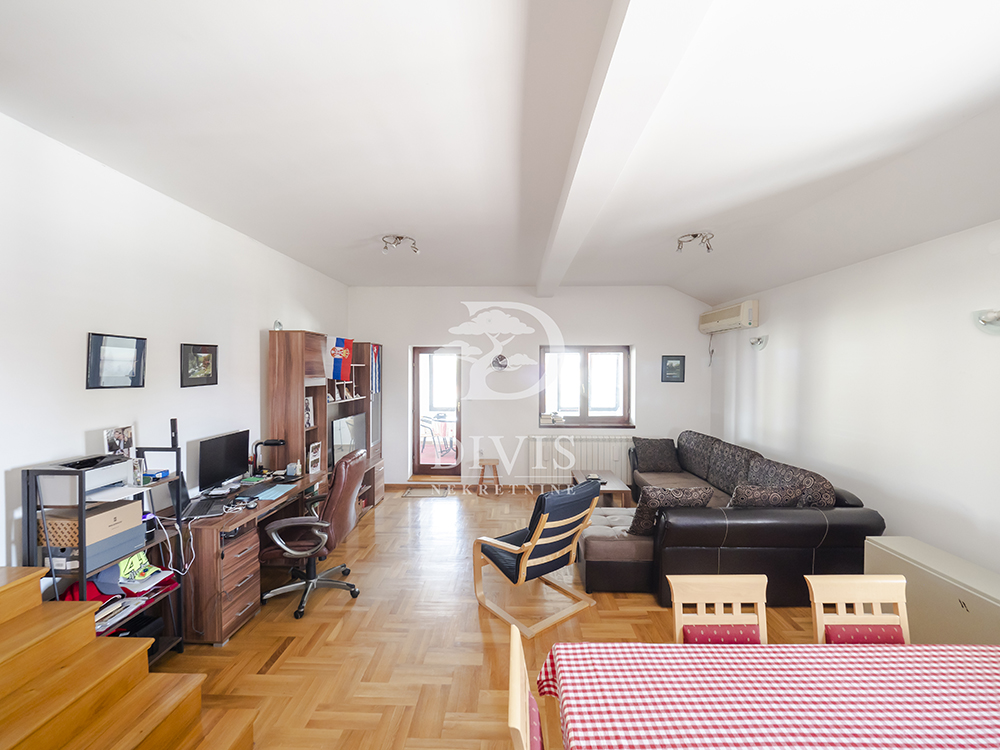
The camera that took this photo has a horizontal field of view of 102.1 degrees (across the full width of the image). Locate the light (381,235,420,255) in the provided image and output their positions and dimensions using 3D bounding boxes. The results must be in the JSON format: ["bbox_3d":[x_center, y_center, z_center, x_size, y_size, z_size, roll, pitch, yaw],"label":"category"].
[{"bbox_3d":[-0.902,-1.193,3.669,0.330,0.140,0.270,0,1,1],"label":"light"}]

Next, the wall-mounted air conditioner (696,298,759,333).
[{"bbox_3d":[2.978,-0.749,5.270,0.210,0.330,0.940,0,1,1],"label":"wall-mounted air conditioner"}]

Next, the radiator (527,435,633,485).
[{"bbox_3d":[1.130,1.185,5.716,1.445,0.670,0.100,0,1,2],"label":"radiator"}]

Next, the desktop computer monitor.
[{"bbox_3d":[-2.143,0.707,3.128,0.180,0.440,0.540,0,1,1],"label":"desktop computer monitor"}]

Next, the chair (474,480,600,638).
[{"bbox_3d":[0.270,1.237,3.054,0.660,0.950,0.730,-1,1,-39],"label":"chair"}]

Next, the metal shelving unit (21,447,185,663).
[{"bbox_3d":[-2.143,1.077,2.249,0.300,1.270,0.590,0,1,1],"label":"metal shelving unit"}]

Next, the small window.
[{"bbox_3d":[1.242,0.147,5.941,1.380,1.160,0.150,0,1,2],"label":"small window"}]

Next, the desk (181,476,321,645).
[{"bbox_3d":[-2.018,1.320,3.277,0.550,0.750,1.460,0,1,1],"label":"desk"}]

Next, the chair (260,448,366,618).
[{"bbox_3d":[-1.415,1.155,3.119,0.680,1.090,0.650,0,1,5],"label":"chair"}]

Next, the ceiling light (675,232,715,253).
[{"bbox_3d":[1.727,-1.182,3.587,0.330,0.140,0.270,0,1,1],"label":"ceiling light"}]

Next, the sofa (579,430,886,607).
[{"bbox_3d":[1.813,1.242,4.204,2.260,0.900,2.520,0,1,1],"label":"sofa"}]

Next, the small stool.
[{"bbox_3d":[-0.150,1.449,5.724,0.290,0.460,0.250,0,1,2],"label":"small stool"}]

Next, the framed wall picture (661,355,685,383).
[{"bbox_3d":[2.527,-0.092,5.907,0.340,0.390,0.025,0,1,1],"label":"framed wall picture"}]

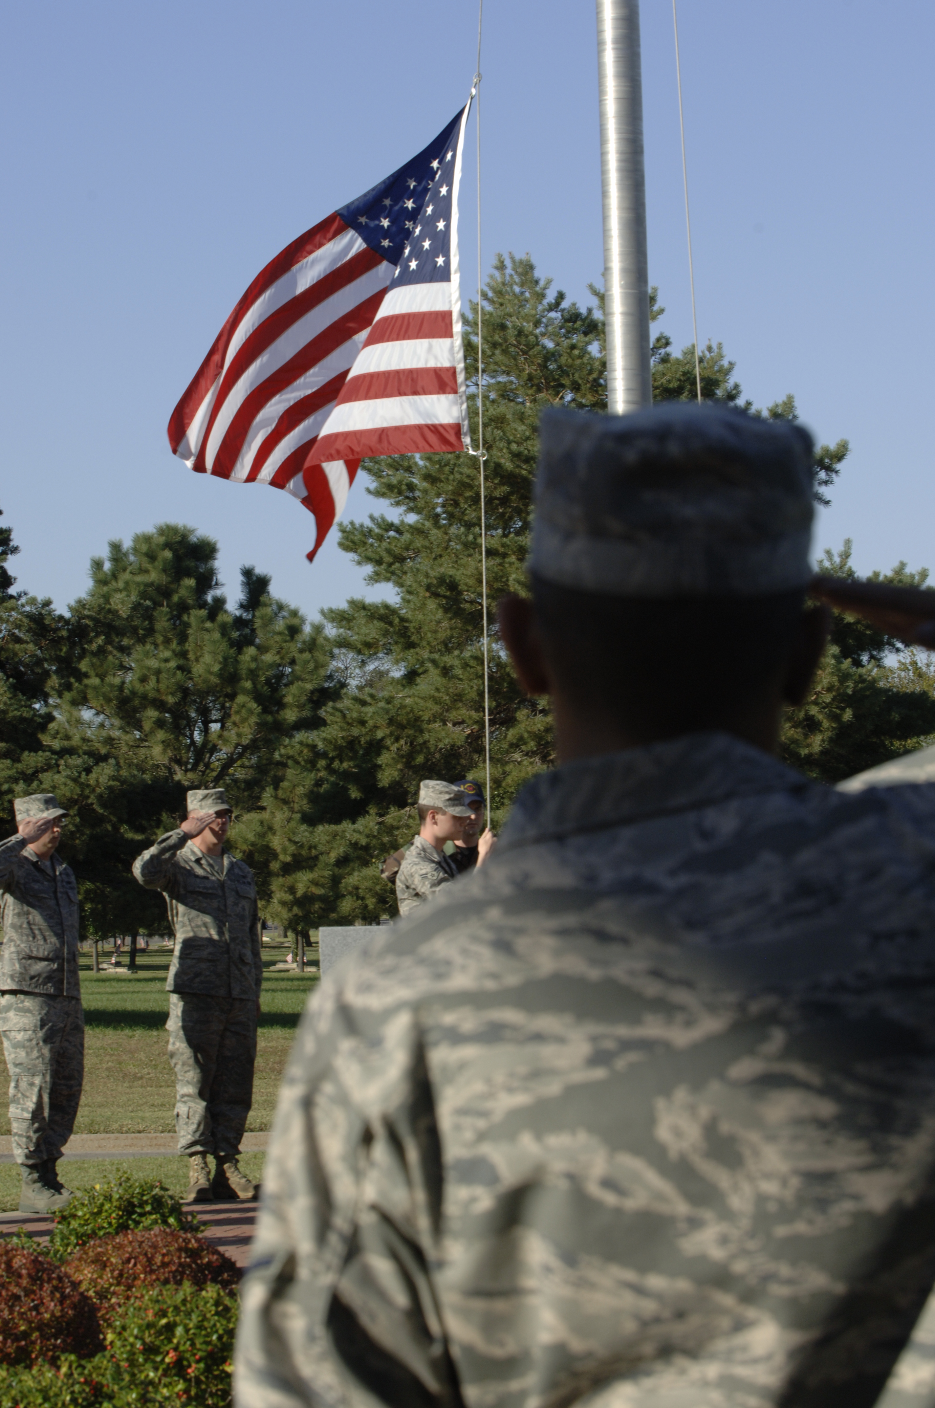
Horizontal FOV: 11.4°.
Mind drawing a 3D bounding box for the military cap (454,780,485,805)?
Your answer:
[{"bbox_3d":[0.008,0.411,21.500,0.175,0.140,0.265,-1,-2,-17],"label":"military cap"}]

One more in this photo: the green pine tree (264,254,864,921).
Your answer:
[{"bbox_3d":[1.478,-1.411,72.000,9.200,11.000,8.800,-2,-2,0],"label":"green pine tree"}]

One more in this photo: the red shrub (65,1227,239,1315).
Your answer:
[{"bbox_3d":[-0.918,1.738,13.800,0.570,0.410,0.550,-2,-2,0],"label":"red shrub"}]

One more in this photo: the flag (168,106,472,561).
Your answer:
[{"bbox_3d":[-0.656,-1.647,20.800,1.350,2.000,0.800,-2,-2,0],"label":"flag"}]

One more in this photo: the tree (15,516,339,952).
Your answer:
[{"bbox_3d":[-4.604,0.634,72.000,5.000,6.900,4.900,-2,-2,0],"label":"tree"}]

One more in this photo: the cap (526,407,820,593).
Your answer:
[{"bbox_3d":[0.130,-0.130,2.970,0.183,0.125,0.255,1,3,-4],"label":"cap"}]

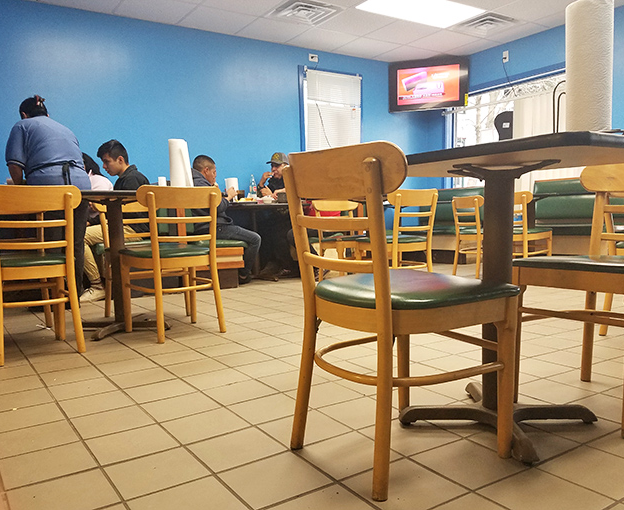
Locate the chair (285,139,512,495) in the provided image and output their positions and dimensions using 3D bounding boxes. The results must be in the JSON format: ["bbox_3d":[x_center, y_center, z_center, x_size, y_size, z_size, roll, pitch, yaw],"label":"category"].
[{"bbox_3d":[0.219,0.131,1.356,0.458,0.798,0.468,-4,6,-33],"label":"chair"}]

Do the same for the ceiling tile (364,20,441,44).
[{"bbox_3d":[0.983,-2.411,5.553,0.610,0.030,0.610,-4,5,-33],"label":"ceiling tile"}]

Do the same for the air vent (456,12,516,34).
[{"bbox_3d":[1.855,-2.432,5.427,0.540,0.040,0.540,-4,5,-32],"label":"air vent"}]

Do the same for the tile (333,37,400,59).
[{"bbox_3d":[0.660,-2.472,6.090,0.610,0.020,0.600,-4,5,-32],"label":"tile"}]

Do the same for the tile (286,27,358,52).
[{"bbox_3d":[0.127,-2.435,5.770,0.610,0.020,0.600,-4,5,-32],"label":"tile"}]

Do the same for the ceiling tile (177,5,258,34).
[{"bbox_3d":[-0.943,-2.359,5.120,0.610,0.020,0.600,-4,5,-32],"label":"ceiling tile"}]

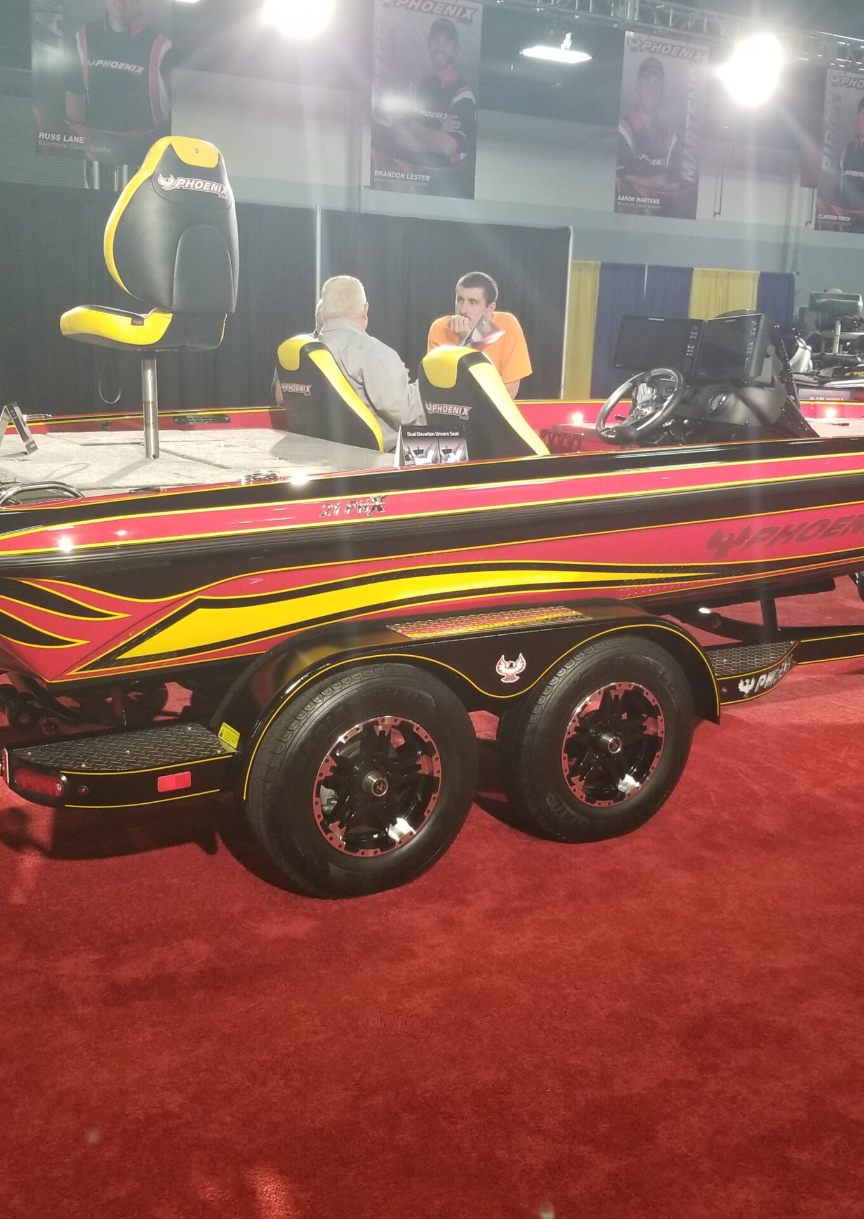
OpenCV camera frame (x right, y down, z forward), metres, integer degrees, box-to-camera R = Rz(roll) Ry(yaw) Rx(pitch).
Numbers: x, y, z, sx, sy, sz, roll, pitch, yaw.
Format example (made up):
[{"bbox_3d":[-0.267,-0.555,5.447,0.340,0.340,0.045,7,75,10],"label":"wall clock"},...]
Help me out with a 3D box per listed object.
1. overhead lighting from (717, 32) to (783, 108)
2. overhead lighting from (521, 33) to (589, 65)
[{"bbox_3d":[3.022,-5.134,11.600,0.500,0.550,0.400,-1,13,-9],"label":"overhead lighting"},{"bbox_3d":[2.194,-9.835,21.483,1.180,0.280,0.500,-6,14,-30],"label":"overhead lighting"}]

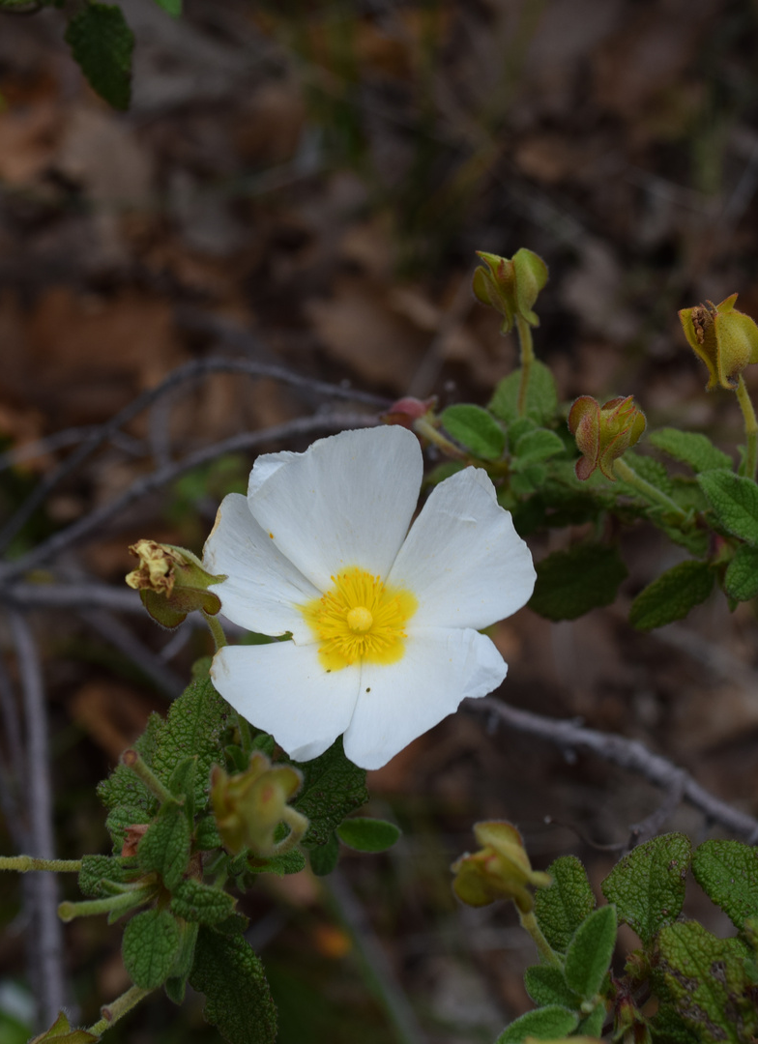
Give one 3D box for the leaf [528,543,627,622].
[{"bbox_3d":[0.037,0.010,0.385,0.022,0.005,0.012,-30,67,-21],"label":"leaf"}]

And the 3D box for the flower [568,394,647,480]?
[{"bbox_3d":[0.032,-0.012,0.291,0.011,0.013,0.011,6,30,-4],"label":"flower"}]

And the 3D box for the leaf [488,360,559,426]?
[{"bbox_3d":[0.022,-0.019,0.310,0.010,0.003,0.012,15,75,5],"label":"leaf"}]

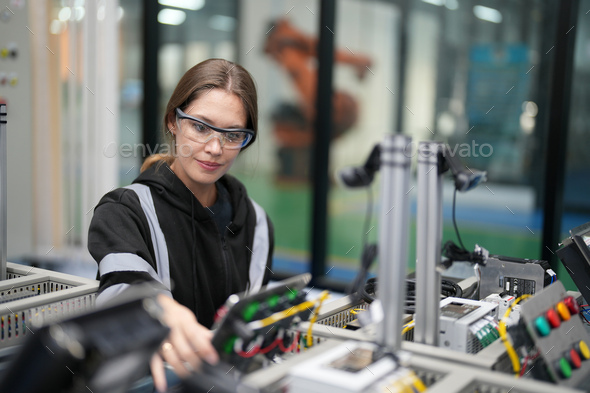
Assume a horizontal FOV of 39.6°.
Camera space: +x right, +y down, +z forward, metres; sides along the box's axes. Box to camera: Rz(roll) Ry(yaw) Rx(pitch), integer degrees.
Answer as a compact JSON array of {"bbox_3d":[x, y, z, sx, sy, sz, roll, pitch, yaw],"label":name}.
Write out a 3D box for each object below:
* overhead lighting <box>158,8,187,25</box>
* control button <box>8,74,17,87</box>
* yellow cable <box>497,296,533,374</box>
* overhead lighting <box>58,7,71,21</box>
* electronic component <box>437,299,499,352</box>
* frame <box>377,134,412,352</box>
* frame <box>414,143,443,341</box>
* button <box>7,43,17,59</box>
[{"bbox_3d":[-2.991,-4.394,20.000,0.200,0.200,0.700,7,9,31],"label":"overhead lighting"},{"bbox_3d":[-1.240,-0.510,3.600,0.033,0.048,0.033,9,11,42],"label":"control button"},{"bbox_3d":[0.324,0.205,1.210,0.046,0.112,0.060,4,10,11],"label":"yellow cable"},{"bbox_3d":[-5.627,-4.468,20.000,0.260,0.200,0.280,7,9,30],"label":"overhead lighting"},{"bbox_3d":[0.271,0.229,1.368,0.088,0.080,0.150,7,9,30],"label":"electronic component"},{"bbox_3d":[0.130,0.080,1.078,0.030,0.320,0.030,6,11,29],"label":"frame"},{"bbox_3d":[0.207,0.088,1.263,0.030,0.346,0.030,5,11,29],"label":"frame"},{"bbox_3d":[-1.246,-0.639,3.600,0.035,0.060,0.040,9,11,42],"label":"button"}]

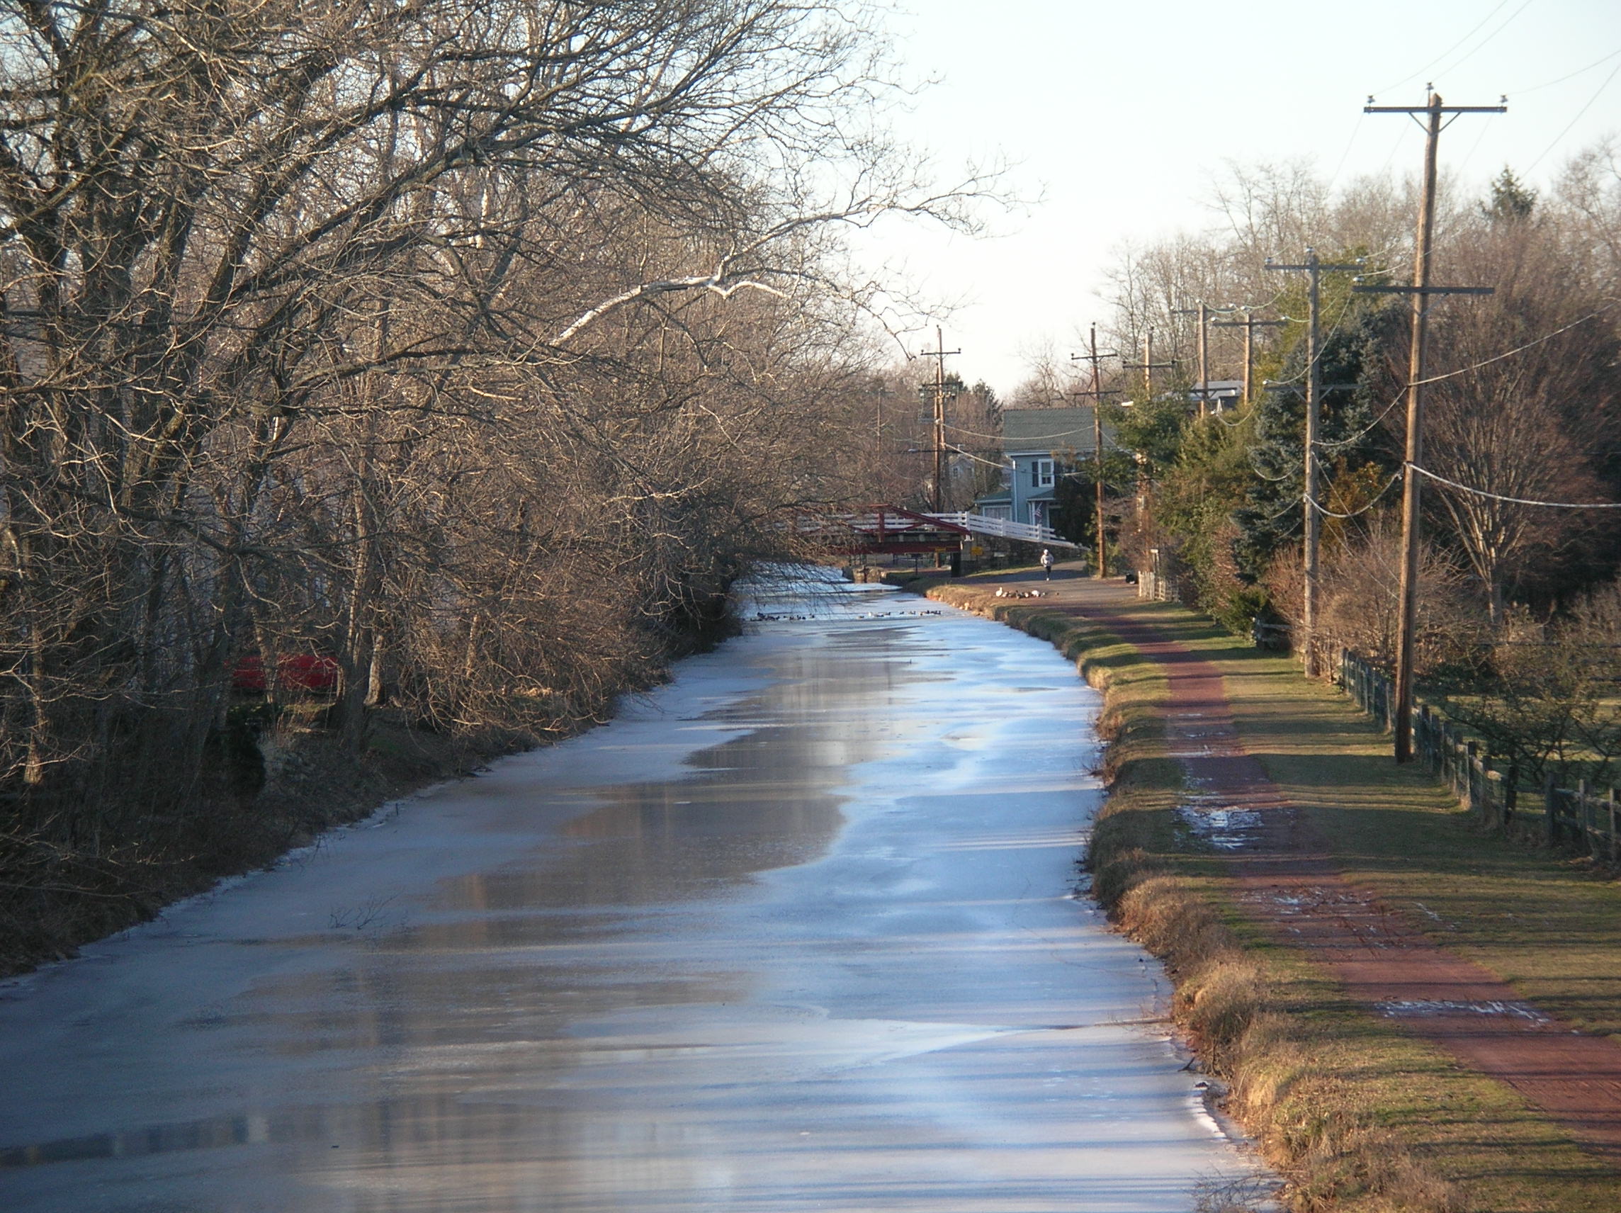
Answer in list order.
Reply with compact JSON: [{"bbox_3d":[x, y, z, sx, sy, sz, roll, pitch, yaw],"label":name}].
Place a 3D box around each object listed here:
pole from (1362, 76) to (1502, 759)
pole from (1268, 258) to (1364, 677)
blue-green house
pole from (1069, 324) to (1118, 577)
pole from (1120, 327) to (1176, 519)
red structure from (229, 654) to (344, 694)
[{"bbox_3d":[10.615,-3.076,112.500,2.550,11.550,0.350,0,1,3],"label":"pole"},{"bbox_3d":[12.668,-3.583,166.000,2.450,10.850,0.330,0,1,2],"label":"pole"},{"bbox_3d":[14.637,-7.886,411.000,8.800,9.000,8.000,0,1,0],"label":"blue-green house"},{"bbox_3d":[15.186,-8.294,350.000,2.600,13.400,0.350,0,1,-3],"label":"pole"},{"bbox_3d":[15.860,-6.989,310.000,2.500,12.200,0.350,0,1,0],"label":"pole"},{"bbox_3d":[-11.817,1.524,148.500,2.500,1.000,1.500,0,1,-5],"label":"red structure"}]

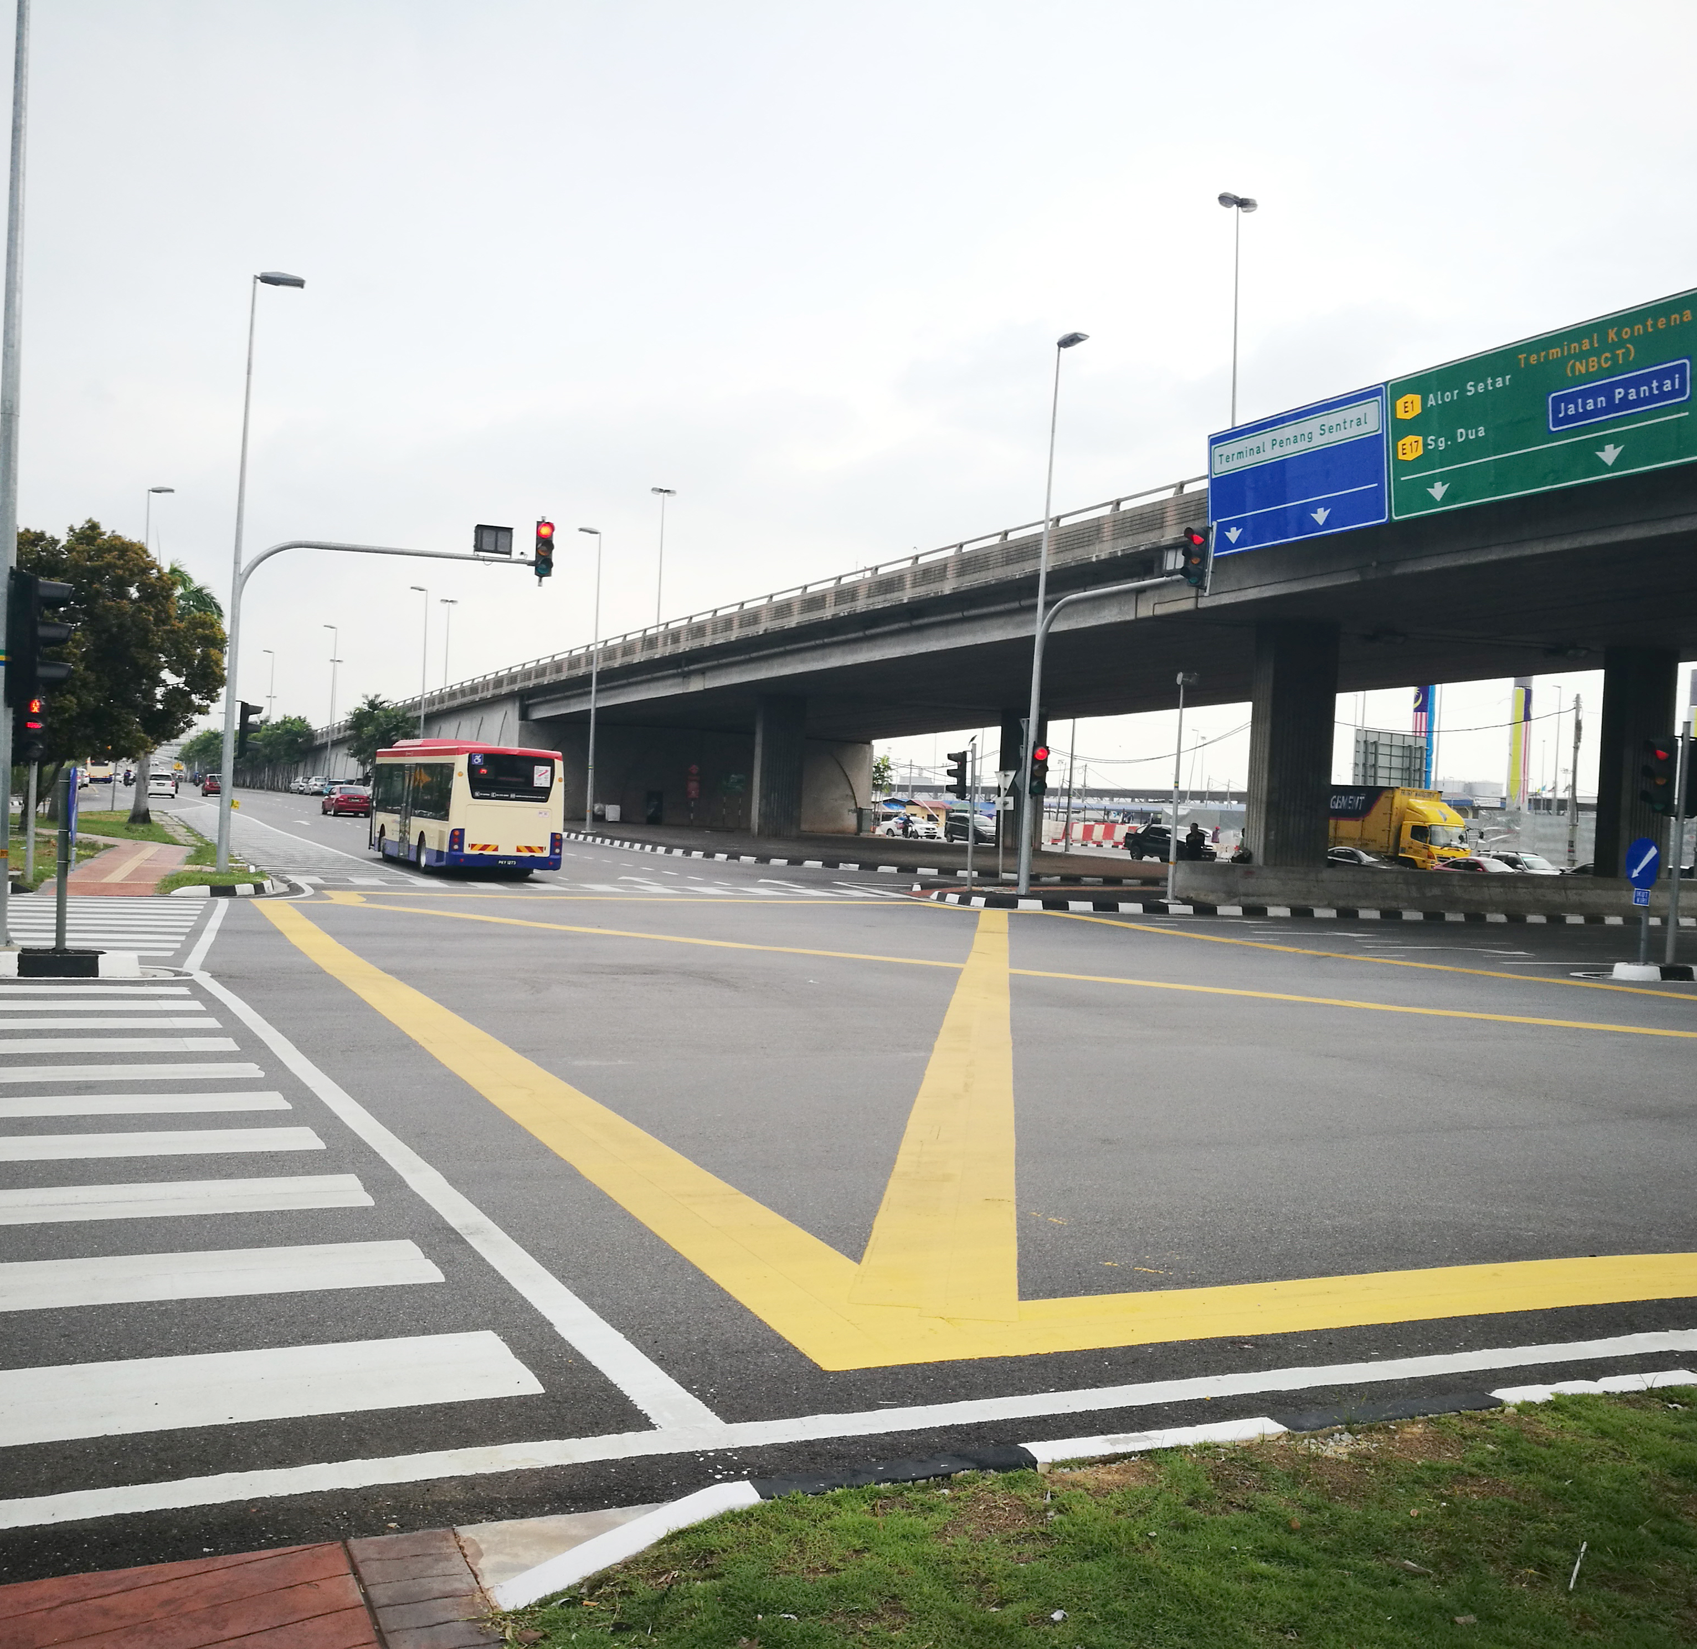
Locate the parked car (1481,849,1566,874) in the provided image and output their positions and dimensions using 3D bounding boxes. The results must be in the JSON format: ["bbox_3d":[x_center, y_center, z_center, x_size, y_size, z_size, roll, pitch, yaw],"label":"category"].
[{"bbox_3d":[26.577,1.833,67.490,1.740,1.550,4.450,3,1,-26],"label":"parked car"}]

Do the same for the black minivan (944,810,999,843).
[{"bbox_3d":[6.723,0.311,88.990,1.720,1.500,4.300,2,1,-26],"label":"black minivan"}]

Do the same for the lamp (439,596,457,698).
[{"bbox_3d":[-36.253,-14.261,154.075,1.550,12.000,0.400,3,1,-26],"label":"lamp"}]

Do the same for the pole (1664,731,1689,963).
[{"bbox_3d":[11.631,0.300,24.000,0.115,3.320,0.115,4,1,0],"label":"pole"}]

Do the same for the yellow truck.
[{"bbox_3d":[22.274,0.284,72.430,2.400,3.750,8.300,3,1,-26],"label":"yellow truck"}]

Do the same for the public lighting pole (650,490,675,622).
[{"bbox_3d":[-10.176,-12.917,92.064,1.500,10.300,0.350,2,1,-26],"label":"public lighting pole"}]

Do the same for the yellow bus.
[{"bbox_3d":[-9.661,-0.392,42.367,2.500,3.080,9.000,2,1,-26],"label":"yellow bus"}]

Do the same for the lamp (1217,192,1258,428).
[{"bbox_3d":[12.525,-14.354,56.077,1.600,12.200,0.400,3,1,-26],"label":"lamp"}]

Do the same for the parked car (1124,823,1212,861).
[{"bbox_3d":[15.686,0.881,83.489,1.820,1.770,5.200,3,1,-25],"label":"parked car"}]

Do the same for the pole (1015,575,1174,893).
[{"bbox_3d":[5.213,-1.735,36.548,0.400,6.700,5.200,3,1,-26],"label":"pole"}]

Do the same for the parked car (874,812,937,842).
[{"bbox_3d":[3.824,0.152,107.991,1.700,1.450,4.350,3,1,-32],"label":"parked car"}]

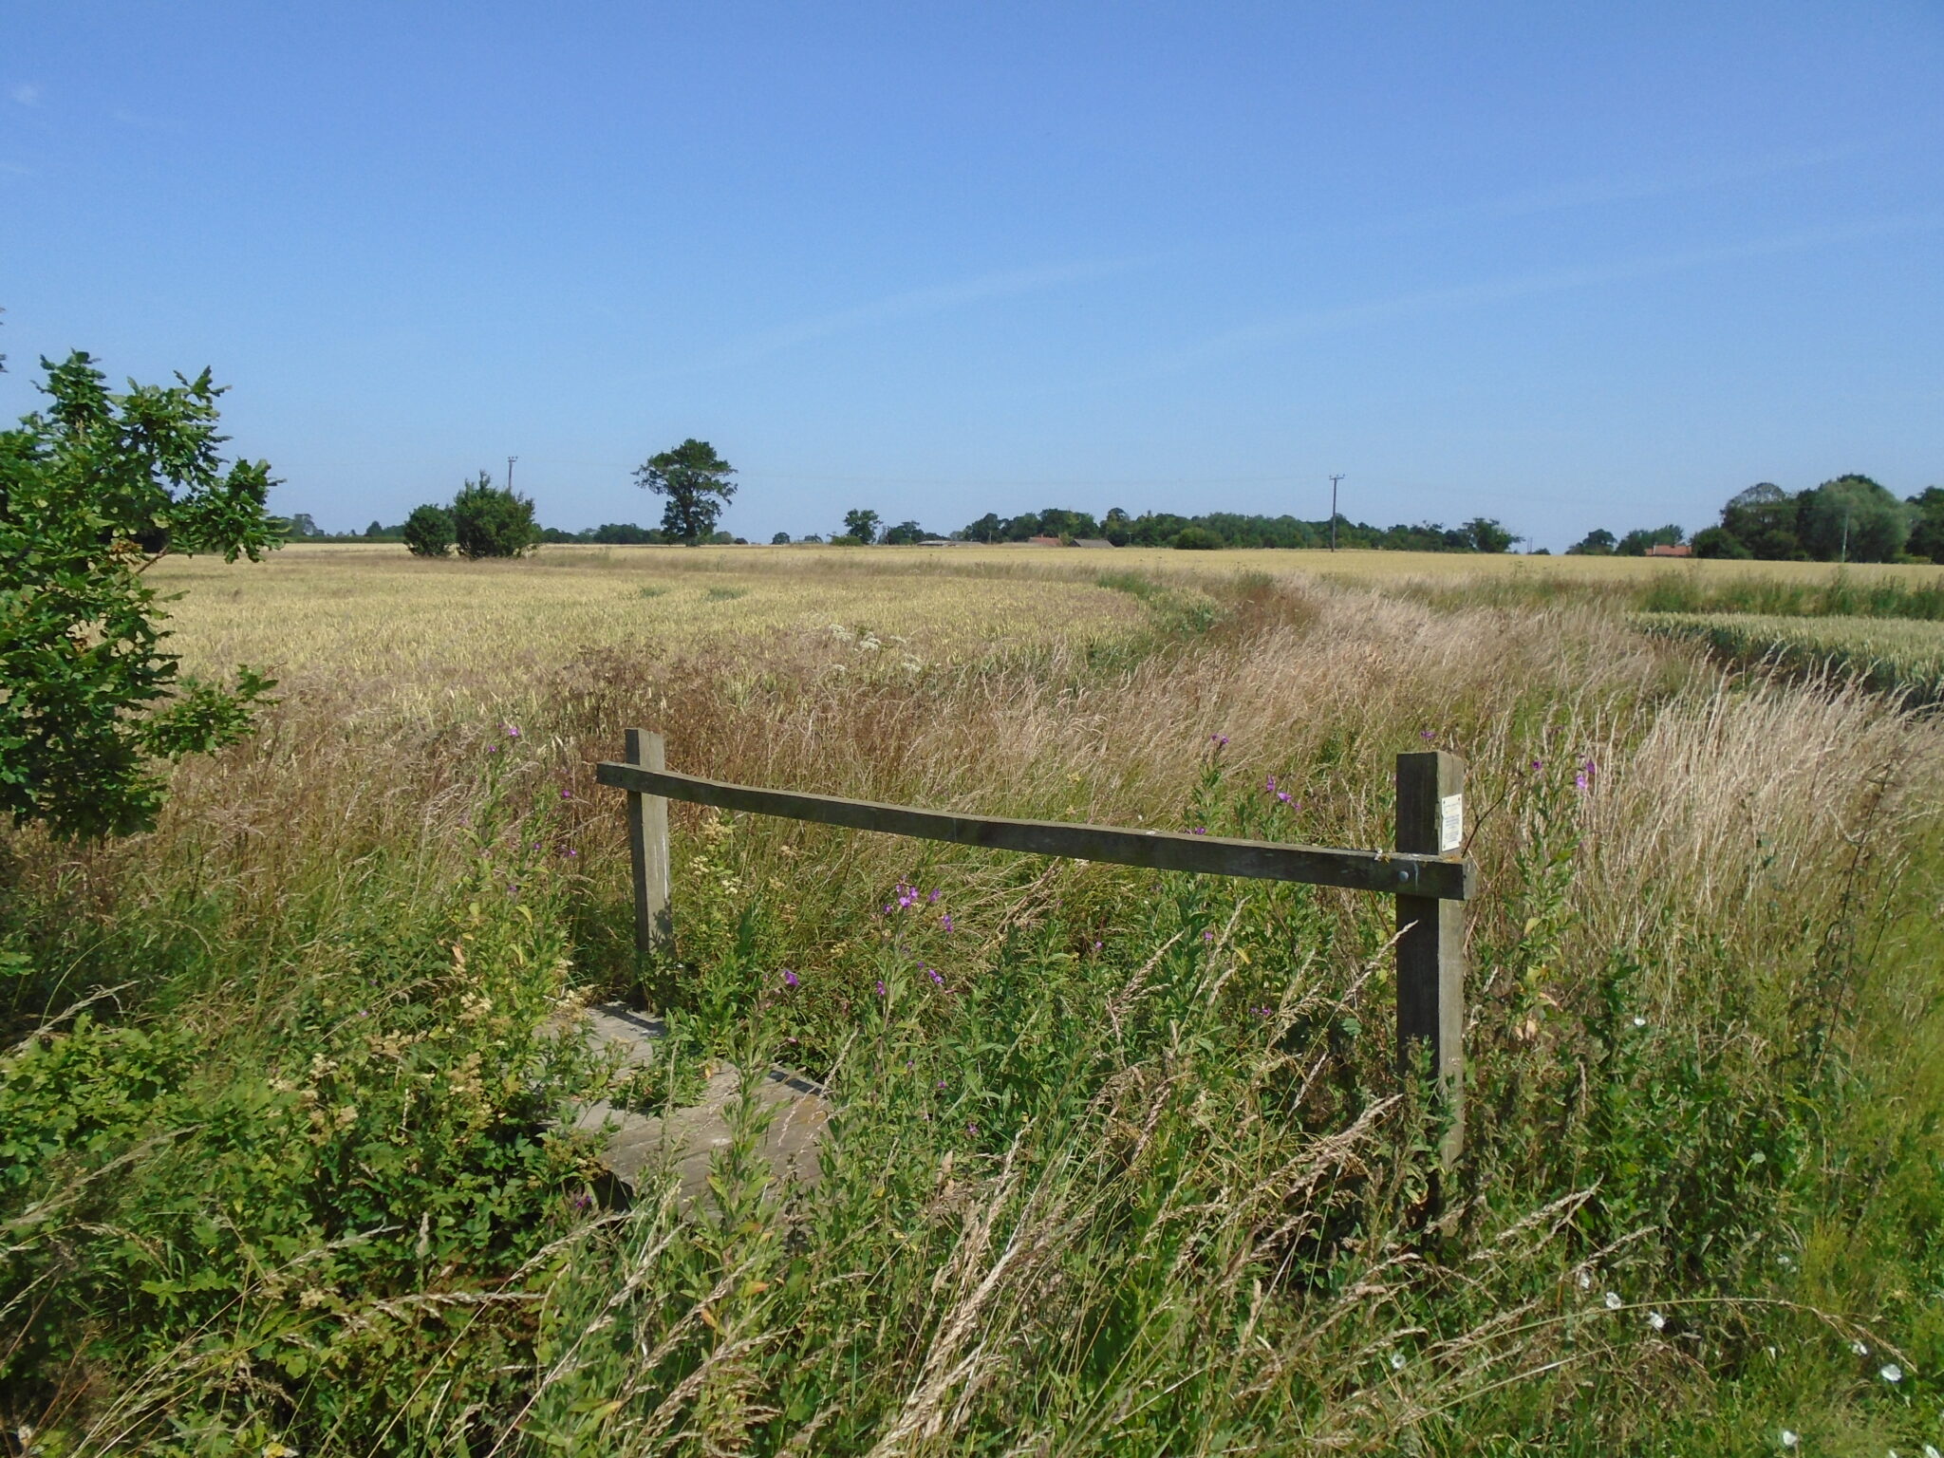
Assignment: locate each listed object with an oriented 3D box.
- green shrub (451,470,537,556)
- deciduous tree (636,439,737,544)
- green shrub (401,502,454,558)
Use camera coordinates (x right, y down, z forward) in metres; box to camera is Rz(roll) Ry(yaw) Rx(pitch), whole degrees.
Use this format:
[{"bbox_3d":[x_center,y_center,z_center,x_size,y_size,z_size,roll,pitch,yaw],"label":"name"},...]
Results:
[{"bbox_3d":[-23.226,-10.208,71.000,4.280,4.470,4.070,-2,8,-18],"label":"green shrub"},{"bbox_3d":[-36.273,-29.819,185.000,12.700,14.060,12.320,-1,7,-11],"label":"deciduous tree"},{"bbox_3d":[-27.221,-9.816,73.000,2.730,3.070,2.730,-2,8,-20],"label":"green shrub"}]

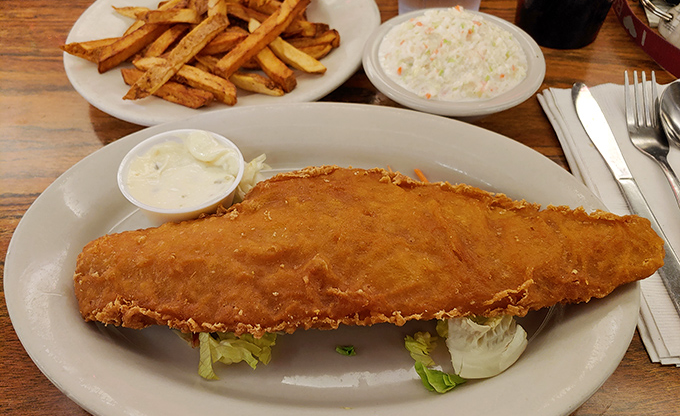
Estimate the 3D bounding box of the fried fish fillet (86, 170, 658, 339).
[{"bbox_3d":[0.015,0.018,0.256,0.300,0.036,0.093,-2,51,-1],"label":"fried fish fillet"}]

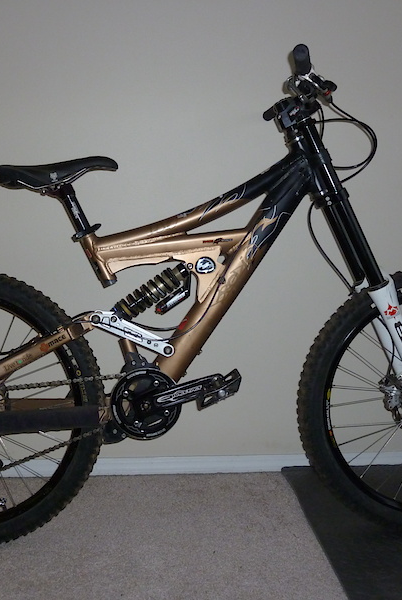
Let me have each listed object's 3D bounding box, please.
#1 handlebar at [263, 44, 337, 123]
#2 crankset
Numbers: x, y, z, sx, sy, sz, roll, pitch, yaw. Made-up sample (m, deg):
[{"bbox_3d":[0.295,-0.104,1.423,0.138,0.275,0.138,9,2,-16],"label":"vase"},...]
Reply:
[{"bbox_3d":[0.220,-0.461,1.472,0.125,0.110,0.665,0,6,0],"label":"handlebar"},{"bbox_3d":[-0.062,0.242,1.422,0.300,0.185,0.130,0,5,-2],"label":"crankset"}]

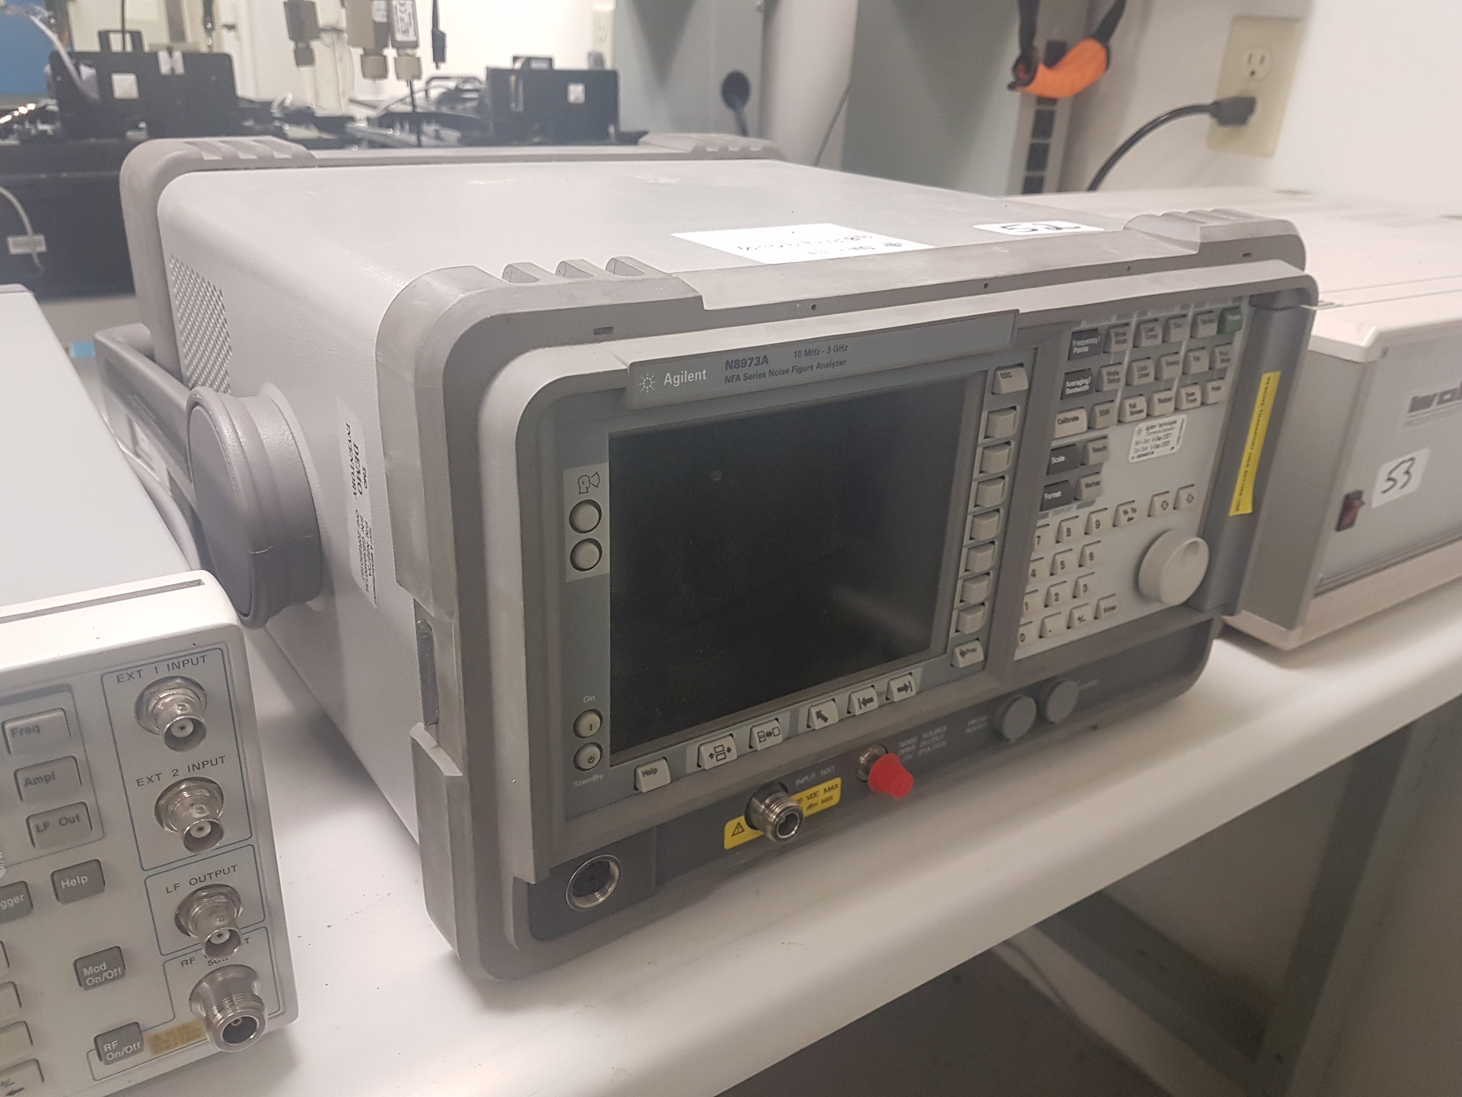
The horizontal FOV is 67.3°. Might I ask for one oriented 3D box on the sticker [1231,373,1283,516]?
[{"bbox_3d":[0.226,-0.044,0.474,0.009,0.066,0.001,-3,25,-11],"label":"sticker"}]

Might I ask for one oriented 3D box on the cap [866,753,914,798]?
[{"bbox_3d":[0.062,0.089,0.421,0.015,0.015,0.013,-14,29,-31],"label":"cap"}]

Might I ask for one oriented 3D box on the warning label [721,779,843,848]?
[{"bbox_3d":[0.020,0.099,0.411,0.054,0.013,0.001,-14,29,-31],"label":"warning label"}]

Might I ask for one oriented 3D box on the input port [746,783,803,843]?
[{"bbox_3d":[0.017,0.097,0.399,0.018,0.018,0.015,-14,29,-31],"label":"input port"}]

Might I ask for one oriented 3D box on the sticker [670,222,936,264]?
[{"bbox_3d":[0.026,-0.111,0.399,0.076,0.001,0.060,-14,29,-31],"label":"sticker"}]

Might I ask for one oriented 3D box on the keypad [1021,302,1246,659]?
[{"bbox_3d":[0.165,-0.025,0.438,0.109,0.138,0.015,-14,29,-31],"label":"keypad"}]

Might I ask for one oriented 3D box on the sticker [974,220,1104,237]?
[{"bbox_3d":[0.128,-0.133,0.455,0.050,0.001,0.025,-14,29,-31],"label":"sticker"}]

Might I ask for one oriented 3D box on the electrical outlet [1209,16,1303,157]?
[{"bbox_3d":[0.477,-0.421,1.004,0.010,0.114,0.070,-14,29,-31],"label":"electrical outlet"}]

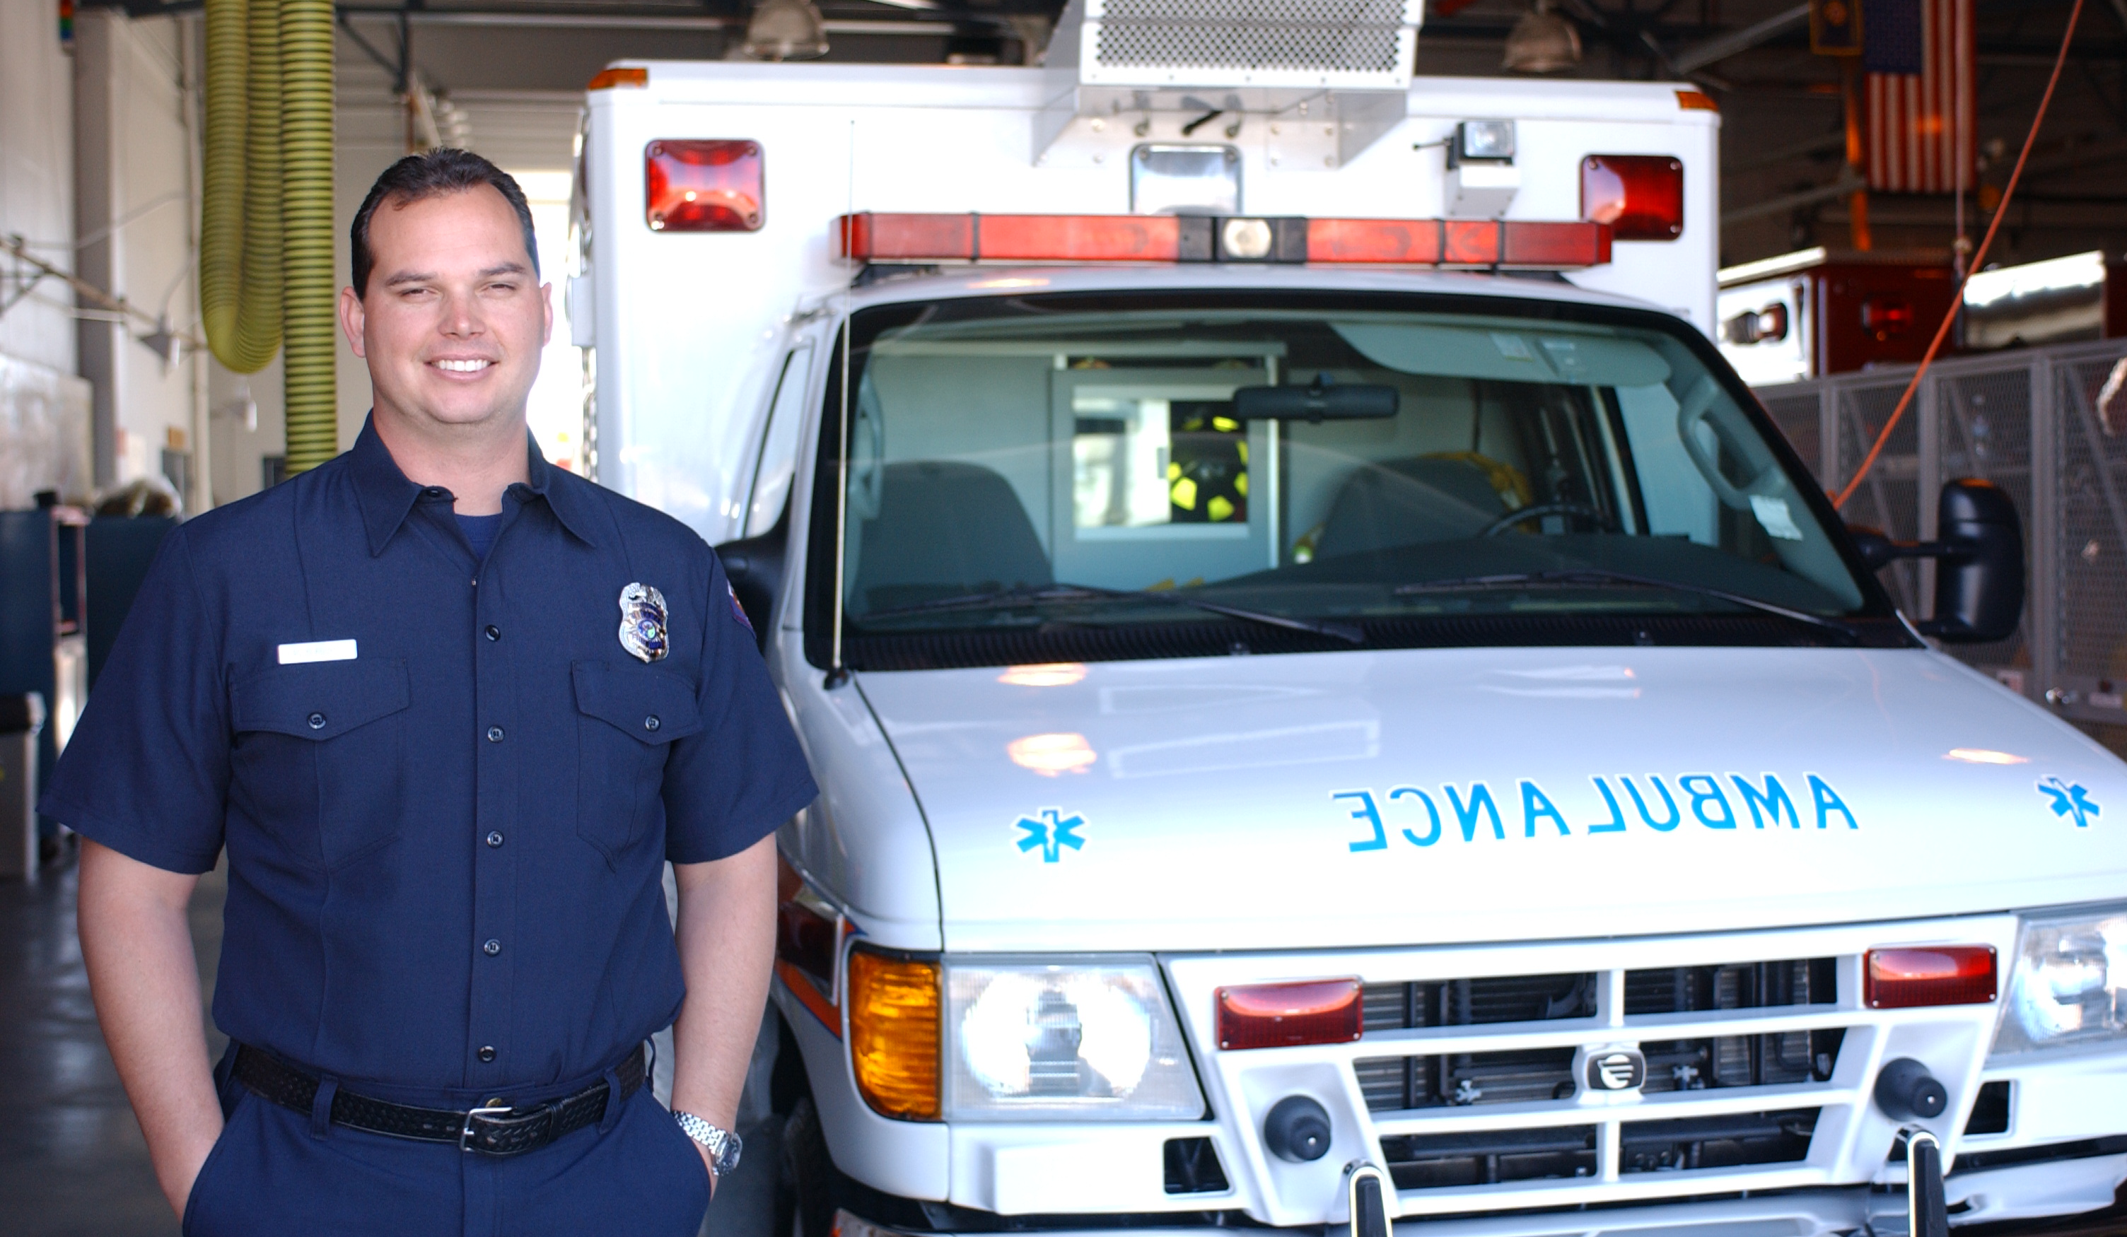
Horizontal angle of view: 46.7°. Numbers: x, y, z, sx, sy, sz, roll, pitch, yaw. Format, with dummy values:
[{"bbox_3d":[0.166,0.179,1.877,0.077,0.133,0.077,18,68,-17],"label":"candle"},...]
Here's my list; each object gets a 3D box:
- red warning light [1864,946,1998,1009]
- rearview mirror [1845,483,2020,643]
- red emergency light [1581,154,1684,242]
[{"bbox_3d":[1.111,0.459,3.150,0.182,0.076,0.045,-1,3,-12],"label":"red warning light"},{"bbox_3d":[1.517,-0.100,4.314,0.320,0.288,0.165,-2,3,-21],"label":"rearview mirror"},{"bbox_3d":[1.210,-0.892,5.240,0.232,0.184,0.060,-1,3,-12],"label":"red emergency light"}]

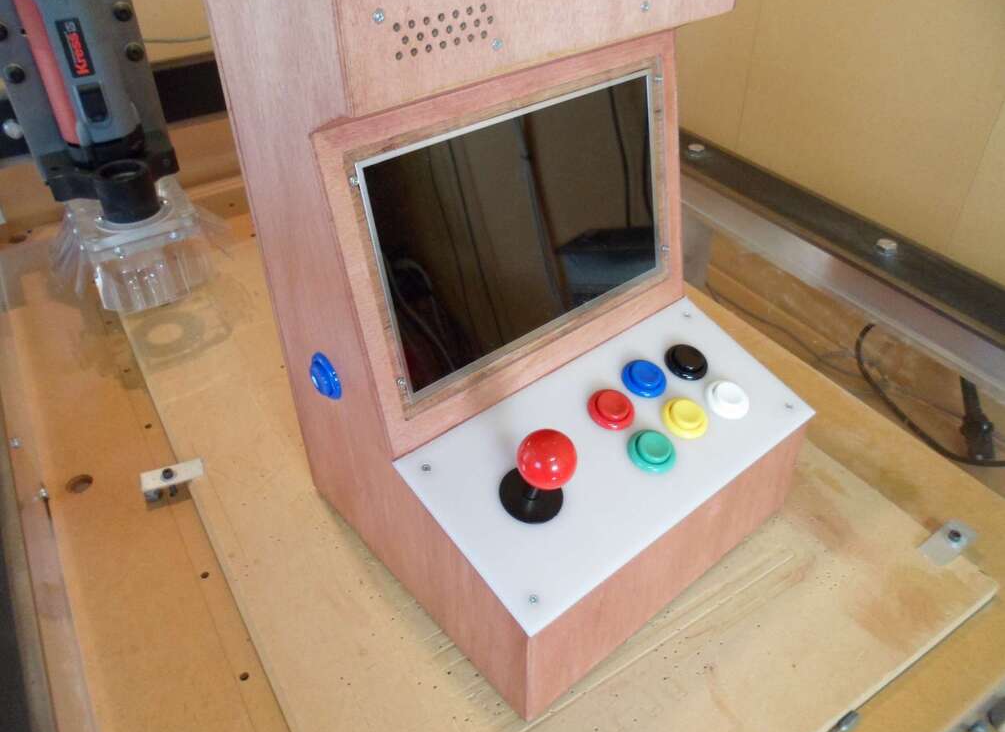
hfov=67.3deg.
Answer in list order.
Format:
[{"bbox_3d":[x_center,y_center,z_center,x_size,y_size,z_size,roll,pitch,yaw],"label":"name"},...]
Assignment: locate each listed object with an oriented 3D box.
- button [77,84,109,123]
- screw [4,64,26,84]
[{"bbox_3d":[-0.364,-0.233,0.669,0.018,0.032,0.008,-21,42,-24],"label":"button"},{"bbox_3d":[-0.445,-0.267,0.690,0.018,0.018,0.011,-21,42,-24],"label":"screw"}]

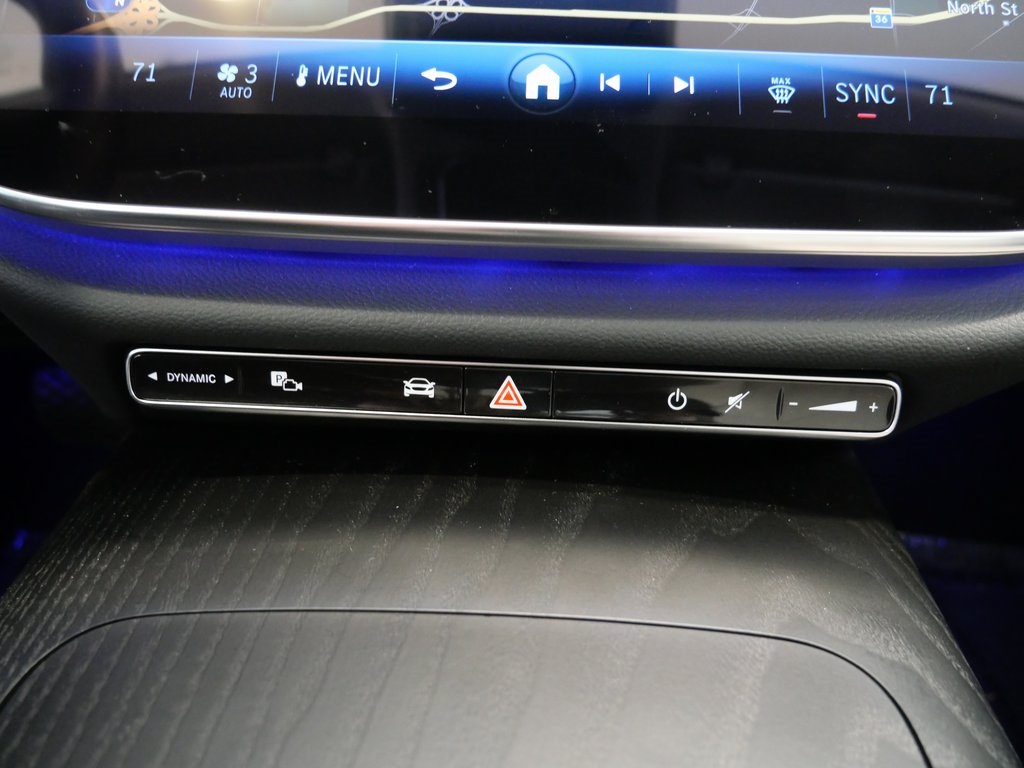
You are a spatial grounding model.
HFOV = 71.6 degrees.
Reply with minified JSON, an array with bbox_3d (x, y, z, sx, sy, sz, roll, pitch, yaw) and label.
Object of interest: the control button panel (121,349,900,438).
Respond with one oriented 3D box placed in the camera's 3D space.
[{"bbox_3d":[-0.001,0.002,0.246,0.262,0.020,0.018,2,13,2],"label":"control button panel"}]

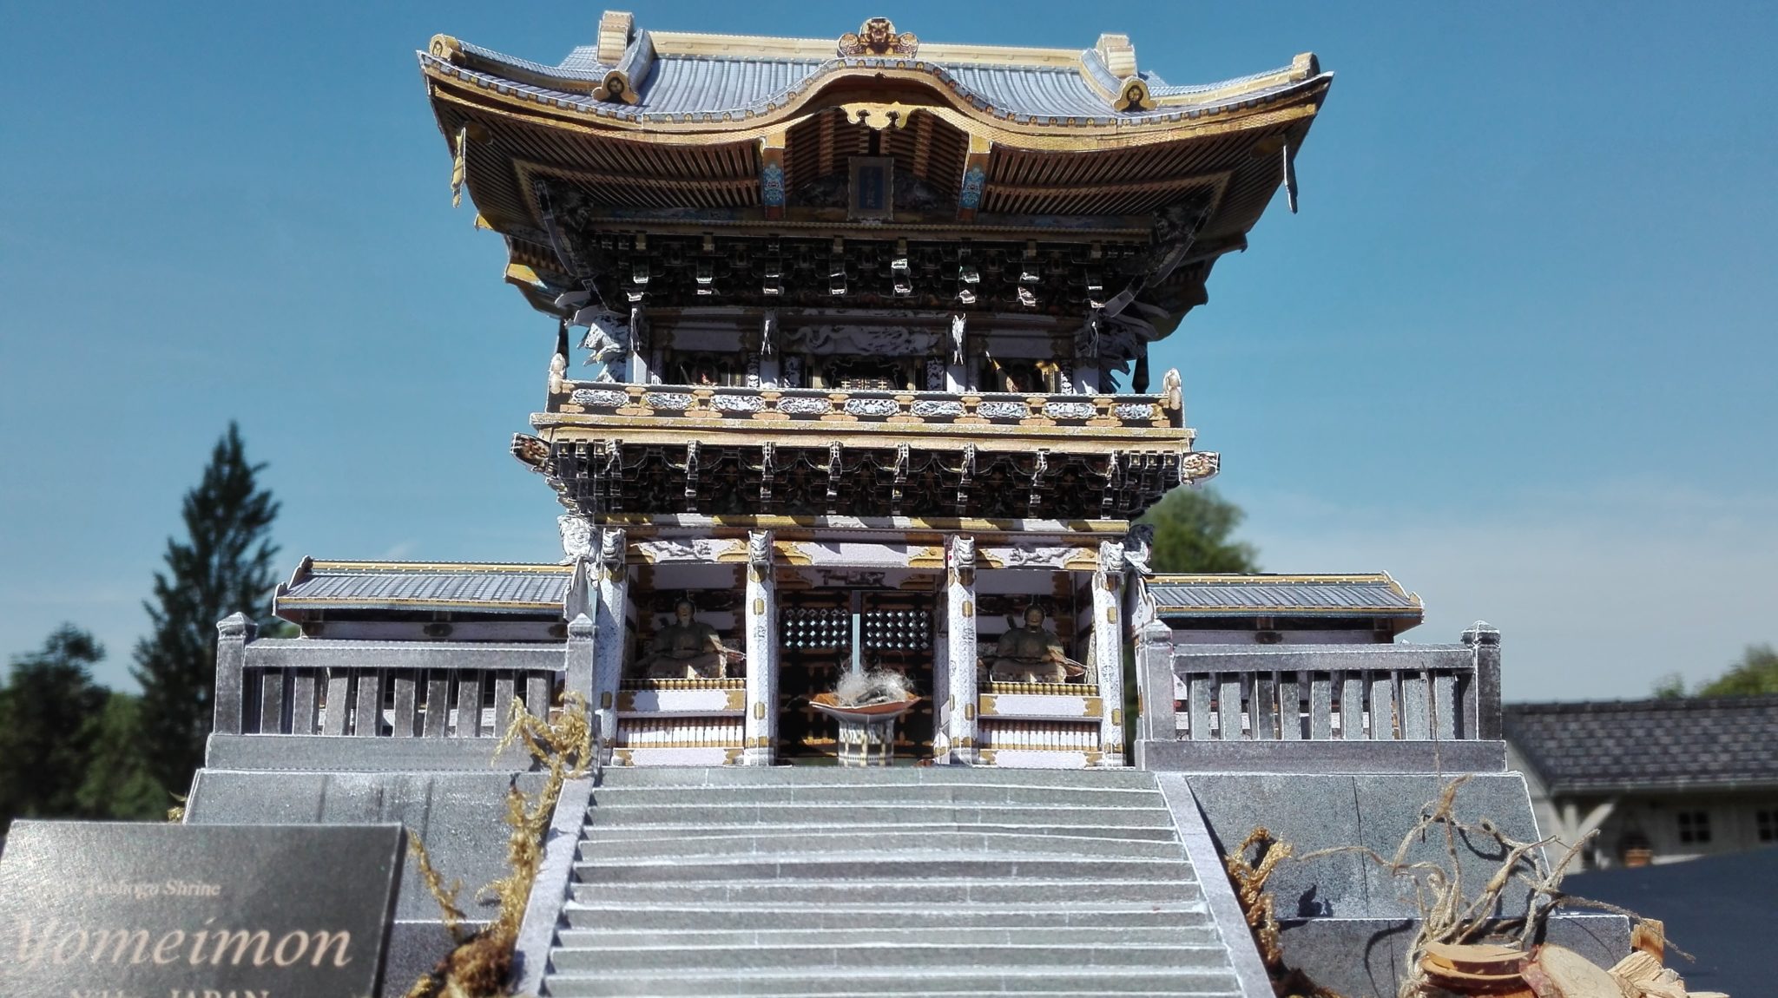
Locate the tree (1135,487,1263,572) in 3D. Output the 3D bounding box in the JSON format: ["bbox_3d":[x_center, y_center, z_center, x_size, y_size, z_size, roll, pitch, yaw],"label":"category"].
[{"bbox_3d":[5.609,3.300,25.000,4.500,7.500,4.500,1,-11,-4],"label":"tree"}]

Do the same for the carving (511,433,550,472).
[{"bbox_3d":[-0.096,-0.012,0.339,0.003,0.009,0.011,-10,-15,38],"label":"carving"}]

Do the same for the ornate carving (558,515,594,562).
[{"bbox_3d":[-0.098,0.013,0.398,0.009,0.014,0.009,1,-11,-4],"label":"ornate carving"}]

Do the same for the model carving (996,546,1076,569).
[{"bbox_3d":[0.048,0.019,0.413,0.025,0.007,0.003,1,-11,-4],"label":"model carving"}]

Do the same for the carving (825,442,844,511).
[{"bbox_3d":[-0.016,-0.006,0.358,0.004,0.017,0.014,1,-12,-5],"label":"carving"}]

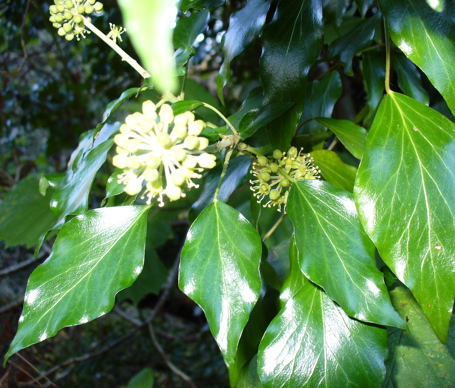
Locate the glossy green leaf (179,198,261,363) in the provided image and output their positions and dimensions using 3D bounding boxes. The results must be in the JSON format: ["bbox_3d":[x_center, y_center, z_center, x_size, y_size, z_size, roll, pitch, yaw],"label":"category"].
[{"bbox_3d":[-0.003,0.042,0.262,0.039,0.077,0.015,-6,-10,-1],"label":"glossy green leaf"}]

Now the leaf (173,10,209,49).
[{"bbox_3d":[-0.025,-0.106,0.360,0.030,0.032,0.012,22,13,13],"label":"leaf"}]

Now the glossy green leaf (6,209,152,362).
[{"bbox_3d":[-0.069,0.042,0.256,0.045,0.096,0.017,40,-9,13],"label":"glossy green leaf"}]

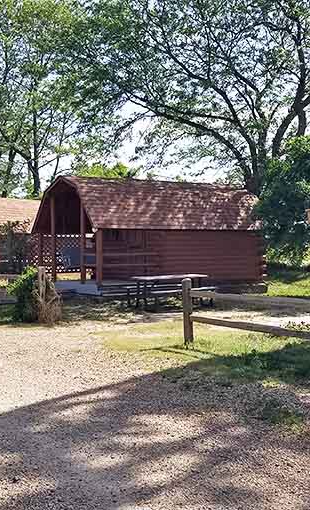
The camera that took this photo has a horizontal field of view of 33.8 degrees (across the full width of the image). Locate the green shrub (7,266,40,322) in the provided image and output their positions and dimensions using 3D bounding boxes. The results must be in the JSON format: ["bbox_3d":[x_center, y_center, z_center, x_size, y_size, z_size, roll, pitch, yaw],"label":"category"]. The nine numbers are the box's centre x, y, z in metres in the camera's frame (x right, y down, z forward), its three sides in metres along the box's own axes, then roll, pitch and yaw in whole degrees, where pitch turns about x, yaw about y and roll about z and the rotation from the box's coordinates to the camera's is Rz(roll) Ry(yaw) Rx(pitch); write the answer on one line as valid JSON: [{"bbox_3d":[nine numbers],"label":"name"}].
[{"bbox_3d":[-2.863,0.788,11.117,0.640,1.140,0.650,-1,1,0],"label":"green shrub"}]

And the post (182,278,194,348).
[{"bbox_3d":[0.508,0.871,7.869,0.140,1.070,0.140,-1,1,0],"label":"post"}]

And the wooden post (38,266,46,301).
[{"bbox_3d":[-2.649,0.789,11.917,0.150,1.080,0.150,-1,1,0],"label":"wooden post"}]

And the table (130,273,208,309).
[{"bbox_3d":[0.430,0.908,13.321,1.900,0.760,1.500,-2,1,-35],"label":"table"}]

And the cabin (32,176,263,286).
[{"bbox_3d":[-0.191,-0.786,19.428,7.500,3.800,4.700,-2,1,-34],"label":"cabin"}]

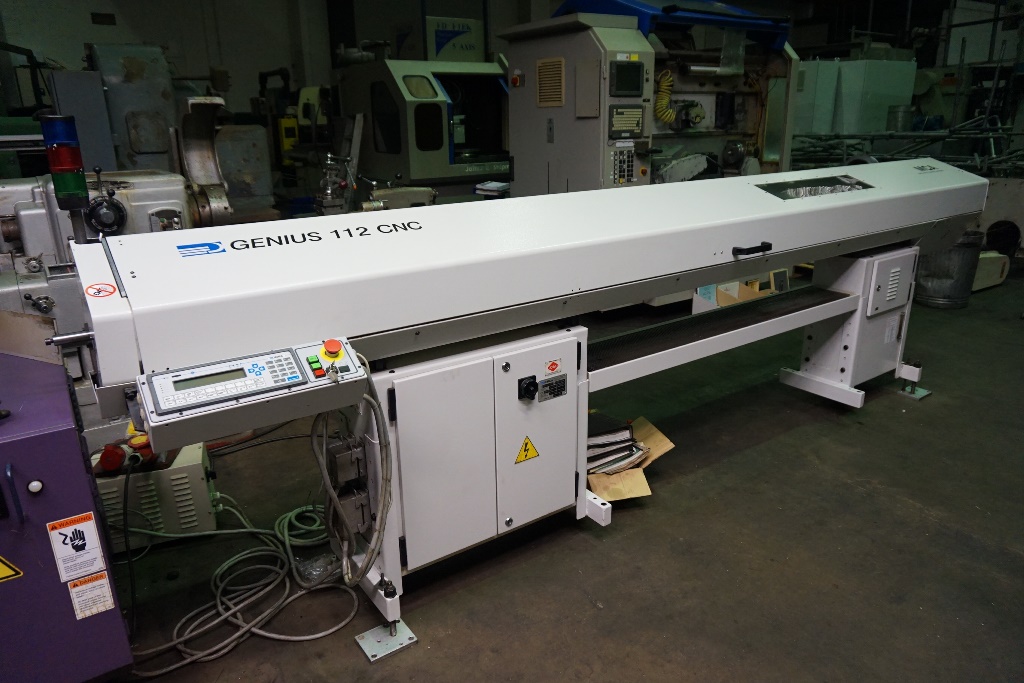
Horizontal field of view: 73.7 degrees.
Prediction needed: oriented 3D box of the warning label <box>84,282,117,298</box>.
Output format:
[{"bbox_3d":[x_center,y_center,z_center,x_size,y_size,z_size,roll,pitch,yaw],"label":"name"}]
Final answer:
[{"bbox_3d":[-0.941,-0.117,1.564,0.061,0.003,0.061,-13,41,-33],"label":"warning label"}]

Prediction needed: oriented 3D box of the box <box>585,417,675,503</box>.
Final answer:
[{"bbox_3d":[0.463,0.527,2.918,0.407,0.219,0.427,-6,18,-16],"label":"box"}]

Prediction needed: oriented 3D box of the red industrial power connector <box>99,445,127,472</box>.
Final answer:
[{"bbox_3d":[-1.451,0.423,2.495,0.095,0.100,0.075,-4,8,-7],"label":"red industrial power connector"}]

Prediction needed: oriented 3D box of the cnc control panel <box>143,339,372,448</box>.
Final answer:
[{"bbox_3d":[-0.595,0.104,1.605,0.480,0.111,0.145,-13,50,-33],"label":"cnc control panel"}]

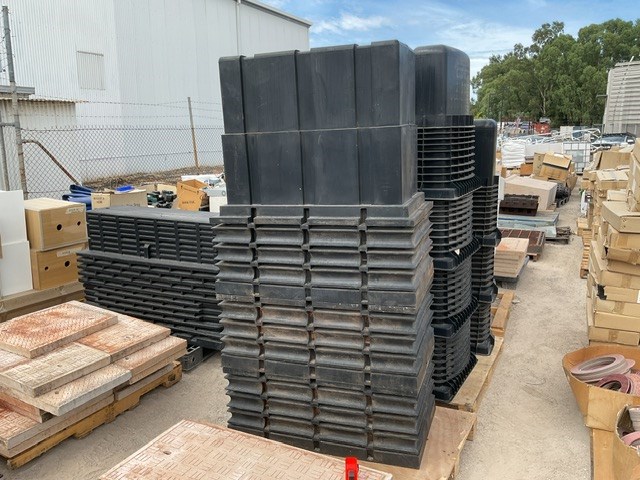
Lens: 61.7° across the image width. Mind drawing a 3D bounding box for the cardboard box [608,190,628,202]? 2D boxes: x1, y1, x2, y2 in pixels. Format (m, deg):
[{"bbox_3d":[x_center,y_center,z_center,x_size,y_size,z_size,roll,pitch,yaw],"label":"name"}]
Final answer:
[{"bbox_3d":[2.916,-0.439,5.185,0.240,0.095,0.320,3,11,25],"label":"cardboard box"}]

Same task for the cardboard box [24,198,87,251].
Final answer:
[{"bbox_3d":[-2.905,-0.151,5.709,0.680,0.400,0.490,5,12,34],"label":"cardboard box"}]

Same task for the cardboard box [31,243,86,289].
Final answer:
[{"bbox_3d":[-2.940,0.251,5.682,0.680,0.385,0.470,5,12,34],"label":"cardboard box"}]

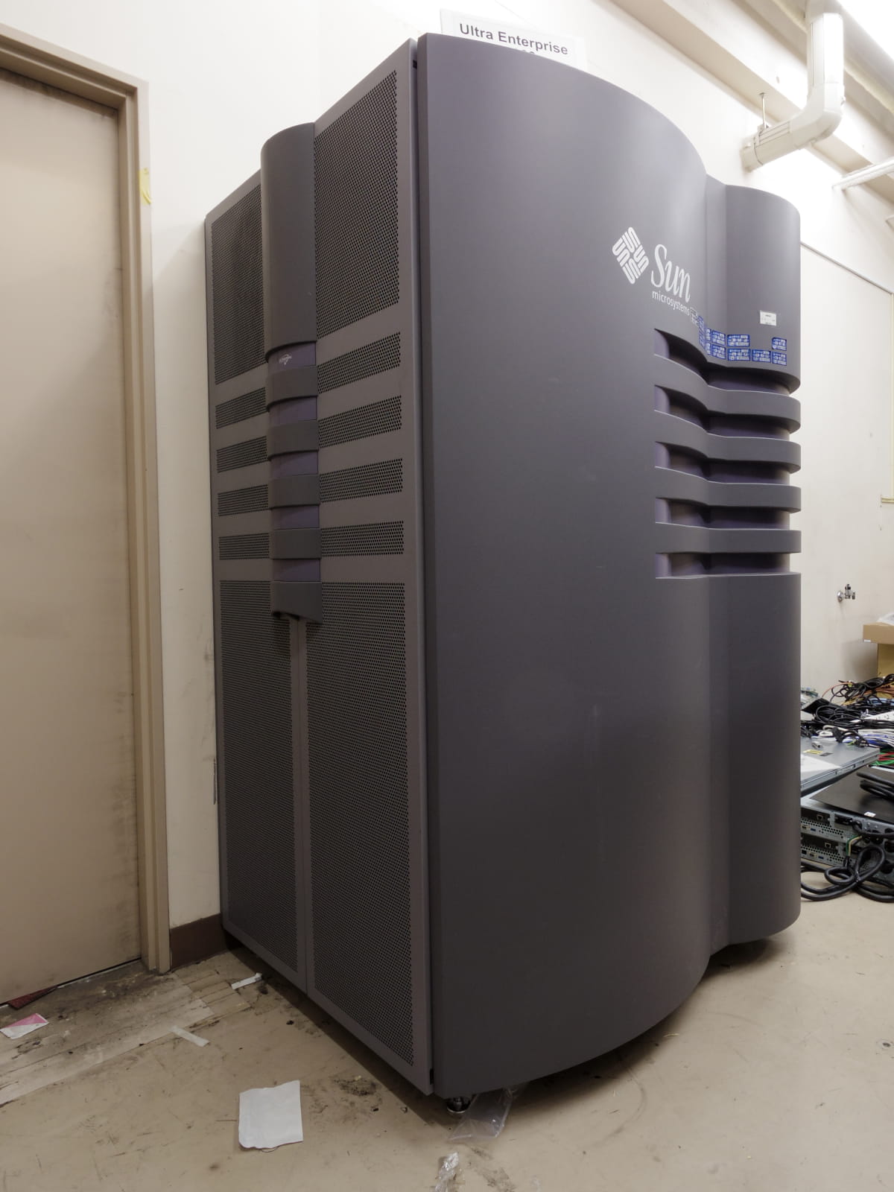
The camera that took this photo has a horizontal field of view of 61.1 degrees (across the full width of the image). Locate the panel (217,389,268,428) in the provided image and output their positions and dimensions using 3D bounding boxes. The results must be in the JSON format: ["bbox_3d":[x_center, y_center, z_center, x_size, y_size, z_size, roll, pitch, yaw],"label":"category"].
[{"bbox_3d":[-0.450,-0.410,1.666,0.018,0.053,0.249,-3,3,-41],"label":"panel"}]

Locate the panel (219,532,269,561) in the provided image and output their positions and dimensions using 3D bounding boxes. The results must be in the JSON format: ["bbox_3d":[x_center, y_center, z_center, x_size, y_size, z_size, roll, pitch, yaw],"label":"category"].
[{"bbox_3d":[-0.446,-0.109,1.679,0.018,0.053,0.249,-3,3,-41],"label":"panel"}]

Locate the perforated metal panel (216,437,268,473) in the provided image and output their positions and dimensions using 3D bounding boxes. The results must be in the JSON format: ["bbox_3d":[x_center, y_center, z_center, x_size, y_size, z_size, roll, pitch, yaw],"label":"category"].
[{"bbox_3d":[-0.449,-0.310,1.670,0.018,0.053,0.249,-3,3,-41],"label":"perforated metal panel"}]

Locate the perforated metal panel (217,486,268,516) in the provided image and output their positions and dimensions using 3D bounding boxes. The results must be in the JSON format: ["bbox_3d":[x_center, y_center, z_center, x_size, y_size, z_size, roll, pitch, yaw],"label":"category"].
[{"bbox_3d":[-0.448,-0.209,1.675,0.018,0.053,0.249,-3,3,-41],"label":"perforated metal panel"}]

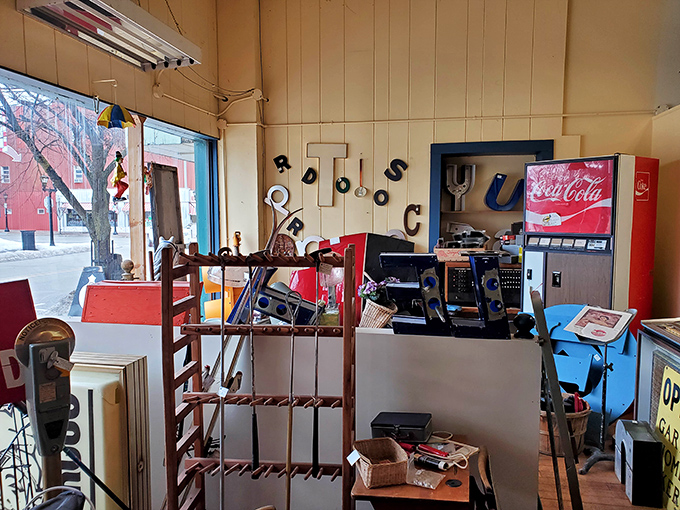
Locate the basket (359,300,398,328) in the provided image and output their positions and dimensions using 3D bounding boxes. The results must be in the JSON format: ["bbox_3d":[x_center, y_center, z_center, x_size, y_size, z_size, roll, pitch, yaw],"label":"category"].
[{"bbox_3d":[0.183,0.313,2.523,0.165,0.150,0.165,20,10,-2],"label":"basket"}]

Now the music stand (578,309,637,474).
[{"bbox_3d":[1.546,0.767,2.981,0.340,0.915,0.340,-2,5,-24],"label":"music stand"}]

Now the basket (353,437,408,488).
[{"bbox_3d":[0.147,0.749,1.835,0.145,0.097,0.178,-1,5,-16],"label":"basket"}]

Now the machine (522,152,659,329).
[{"bbox_3d":[1.903,0.213,3.959,0.620,1.853,0.705,-4,6,-36],"label":"machine"}]

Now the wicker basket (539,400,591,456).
[{"bbox_3d":[1.388,1.068,3.197,0.349,0.279,0.349,0,5,0],"label":"wicker basket"}]

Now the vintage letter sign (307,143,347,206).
[{"bbox_3d":[-0.117,-0.766,4.910,0.383,0.597,0.060,1,5,12],"label":"vintage letter sign"}]

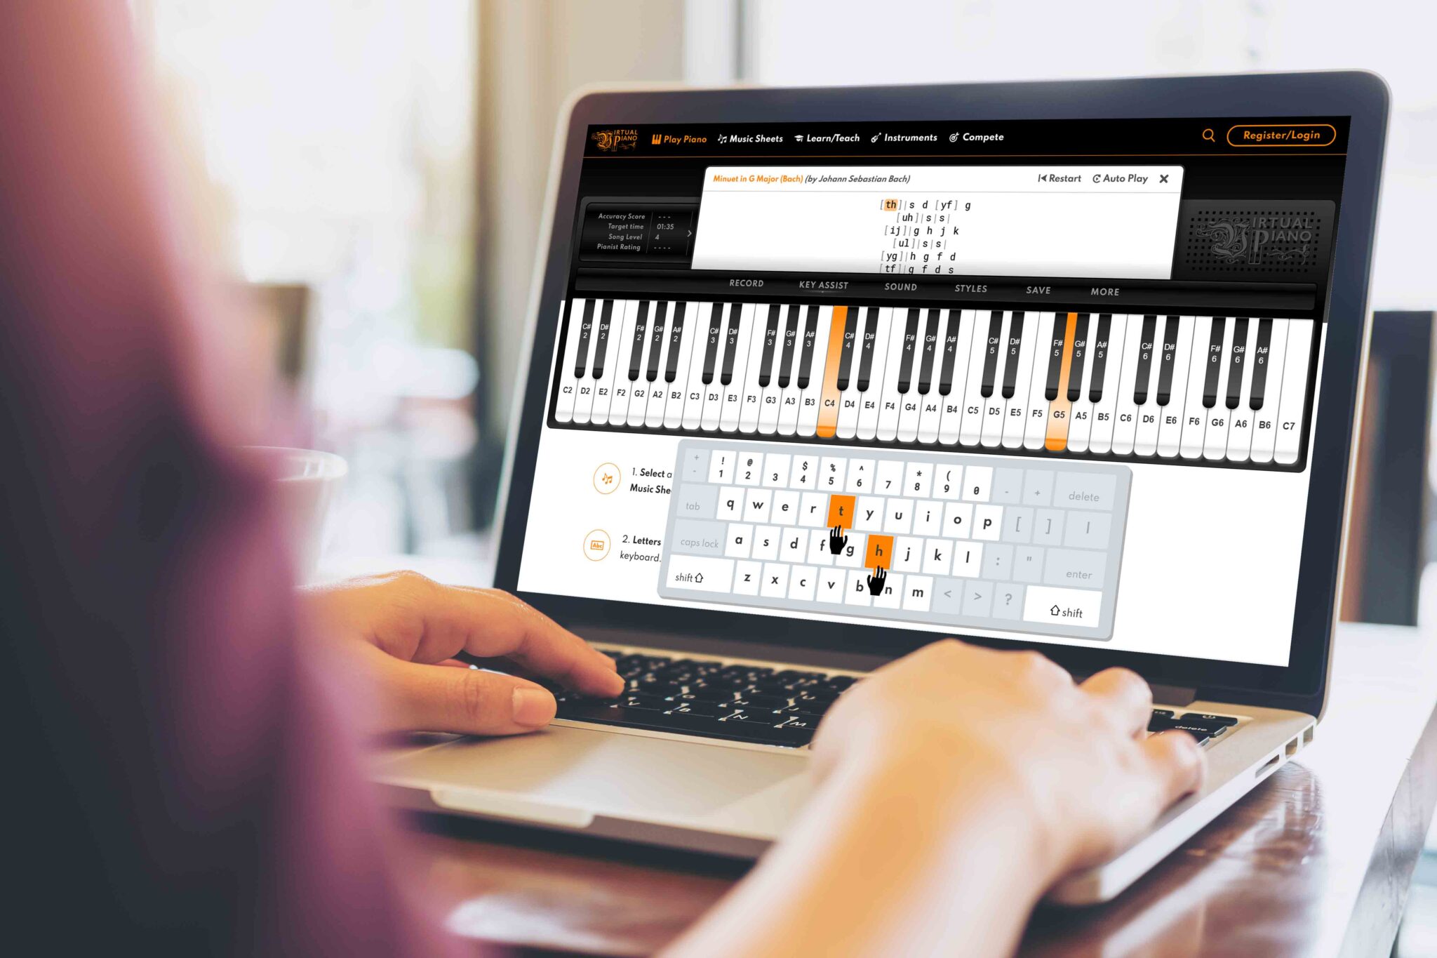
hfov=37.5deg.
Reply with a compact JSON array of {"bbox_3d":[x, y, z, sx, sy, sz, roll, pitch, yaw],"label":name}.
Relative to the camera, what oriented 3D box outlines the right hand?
[{"bbox_3d":[0.068,0.062,0.510,0.087,0.053,0.150,3,6,25],"label":"right hand"}]

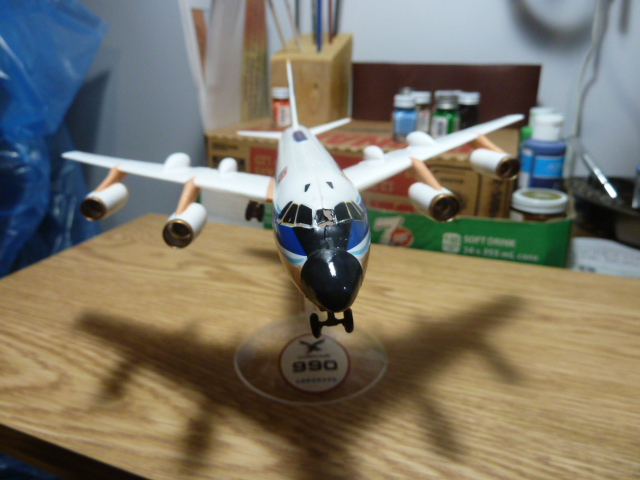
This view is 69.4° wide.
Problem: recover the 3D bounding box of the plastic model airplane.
[{"bbox_3d":[-0.010,-0.053,0.219,0.275,0.091,0.319,-6,15,-3],"label":"plastic model airplane"}]

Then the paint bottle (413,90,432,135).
[{"bbox_3d":[0.104,-0.128,0.475,0.023,0.046,0.023,3,22,12],"label":"paint bottle"}]

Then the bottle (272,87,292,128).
[{"bbox_3d":[-0.043,-0.151,0.528,0.023,0.046,0.023,-1,22,1],"label":"bottle"}]

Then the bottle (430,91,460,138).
[{"bbox_3d":[0.125,-0.121,0.458,0.023,0.046,0.023,-19,27,-36],"label":"bottle"}]

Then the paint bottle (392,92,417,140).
[{"bbox_3d":[0.083,-0.119,0.452,0.023,0.046,0.023,3,22,10],"label":"paint bottle"}]

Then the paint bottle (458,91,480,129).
[{"bbox_3d":[0.150,-0.125,0.463,0.023,0.046,0.023,5,23,17],"label":"paint bottle"}]

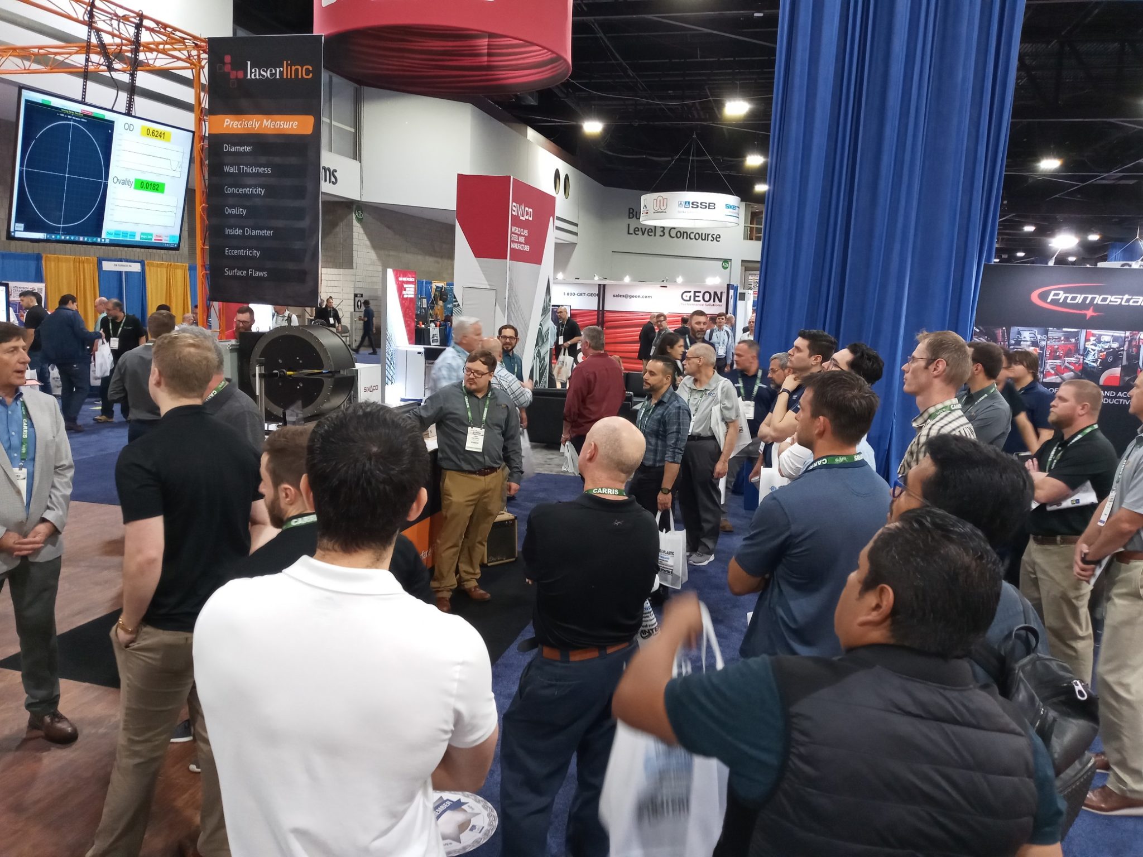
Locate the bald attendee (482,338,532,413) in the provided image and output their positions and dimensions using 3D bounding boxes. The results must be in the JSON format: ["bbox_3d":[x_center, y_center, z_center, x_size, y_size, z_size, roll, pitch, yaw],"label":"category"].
[{"bbox_3d":[-0.625,0.155,7.118,0.580,1.710,0.400,4,8,12],"label":"bald attendee"}]

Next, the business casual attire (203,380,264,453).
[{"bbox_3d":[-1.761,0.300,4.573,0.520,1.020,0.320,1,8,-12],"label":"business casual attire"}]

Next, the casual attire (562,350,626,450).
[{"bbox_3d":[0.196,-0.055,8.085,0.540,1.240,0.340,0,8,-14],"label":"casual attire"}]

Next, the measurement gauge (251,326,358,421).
[{"bbox_3d":[-1.915,-0.400,6.620,0.640,0.650,0.380,3,8,8],"label":"measurement gauge"}]

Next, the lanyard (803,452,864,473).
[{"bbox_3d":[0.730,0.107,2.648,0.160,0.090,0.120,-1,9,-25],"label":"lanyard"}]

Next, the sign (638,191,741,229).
[{"bbox_3d":[4.239,-7.825,33.000,3.550,0.950,3.550,2,8,0],"label":"sign"}]

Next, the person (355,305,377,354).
[{"bbox_3d":[-6.642,-3.151,29.806,0.720,1.540,0.480,3,8,6],"label":"person"}]

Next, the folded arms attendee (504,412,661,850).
[{"bbox_3d":[0.034,0.794,2.825,0.480,1.680,0.400,1,8,-10],"label":"folded arms attendee"}]

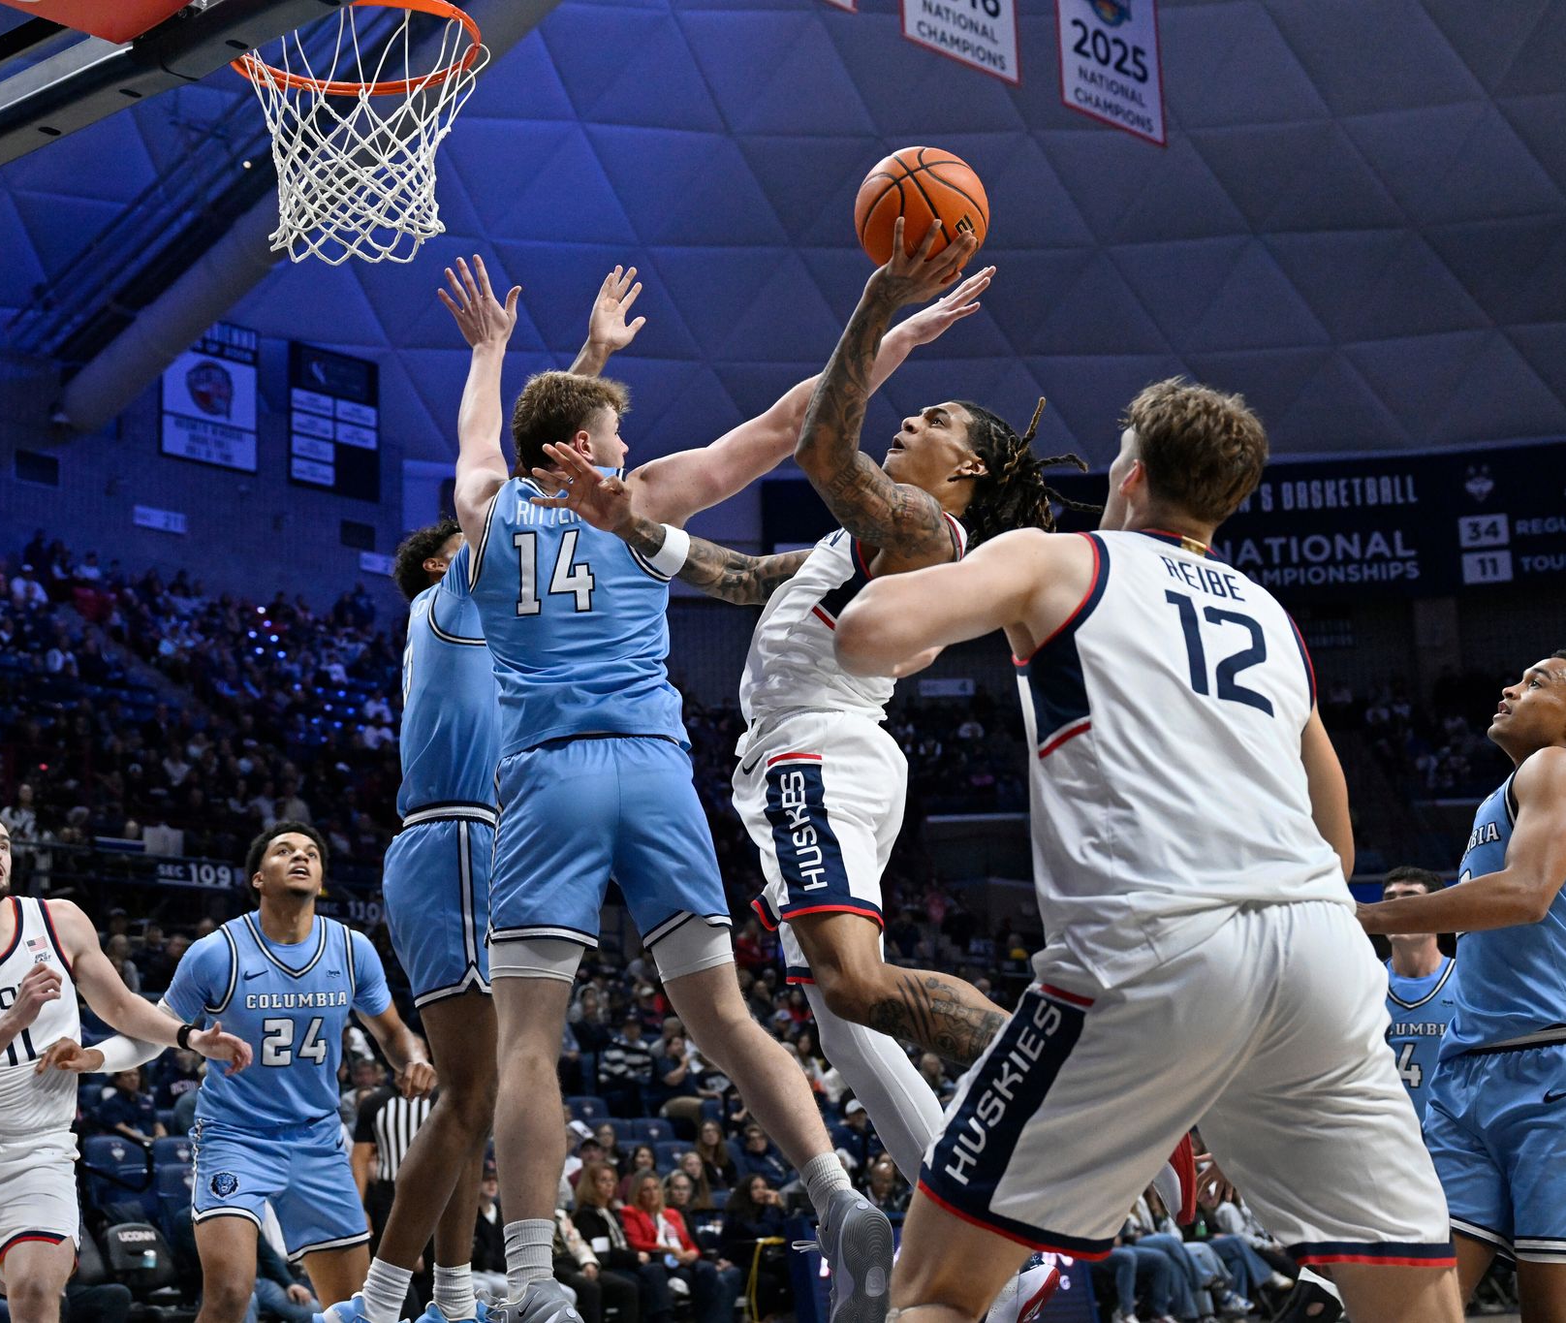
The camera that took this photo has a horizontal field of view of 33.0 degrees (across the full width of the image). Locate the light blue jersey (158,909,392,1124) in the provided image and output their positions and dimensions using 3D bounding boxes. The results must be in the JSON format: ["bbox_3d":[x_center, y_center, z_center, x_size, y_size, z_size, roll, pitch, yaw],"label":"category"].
[{"bbox_3d":[-1.234,0.877,6.450,0.520,0.550,0.290,2,-6,-18],"label":"light blue jersey"}]

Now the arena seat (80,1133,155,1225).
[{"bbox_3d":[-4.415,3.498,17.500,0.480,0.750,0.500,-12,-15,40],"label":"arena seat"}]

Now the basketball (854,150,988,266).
[{"bbox_3d":[0.249,-0.800,4.720,0.240,0.240,0.240,-2,-11,0],"label":"basketball"}]

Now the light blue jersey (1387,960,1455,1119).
[{"bbox_3d":[1.647,1.031,6.950,0.480,0.570,0.280,-5,-12,16],"label":"light blue jersey"}]

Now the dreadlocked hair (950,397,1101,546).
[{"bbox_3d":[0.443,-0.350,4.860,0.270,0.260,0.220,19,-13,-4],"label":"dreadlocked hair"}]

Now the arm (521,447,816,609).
[{"bbox_3d":[-0.192,-0.257,4.920,0.600,0.210,0.200,16,-17,-17],"label":"arm"}]

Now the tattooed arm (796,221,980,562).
[{"bbox_3d":[0.184,-0.474,4.650,0.320,0.610,0.260,0,-12,-11],"label":"tattooed arm"}]

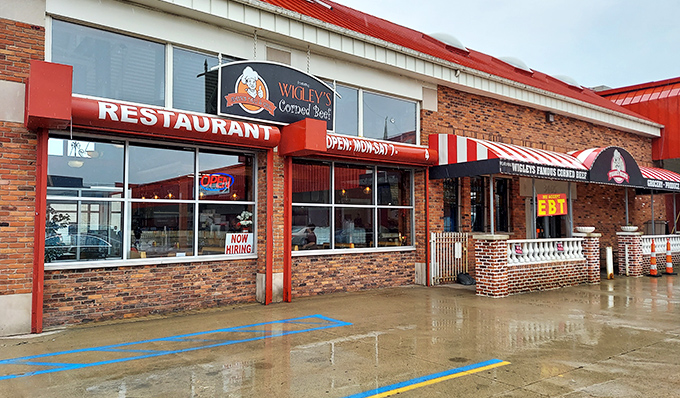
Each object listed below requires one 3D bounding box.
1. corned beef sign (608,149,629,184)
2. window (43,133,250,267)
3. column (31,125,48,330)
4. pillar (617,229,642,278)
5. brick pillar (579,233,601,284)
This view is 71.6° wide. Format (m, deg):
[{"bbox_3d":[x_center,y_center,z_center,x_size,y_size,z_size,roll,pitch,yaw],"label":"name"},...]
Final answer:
[{"bbox_3d":[7.571,-0.869,12.789,1.264,0.928,0.080,2,-4,-37],"label":"corned beef sign"},{"bbox_3d":[-3.018,0.051,8.052,3.464,2.005,0.147,2,-3,-36],"label":"window"},{"bbox_3d":[-3.991,0.421,6.277,0.120,2.710,0.100,2,-4,-37],"label":"column"},{"bbox_3d":[8.520,1.619,13.872,0.440,1.280,0.440,2,-3,-36],"label":"pillar"},{"bbox_3d":[6.153,1.465,11.737,0.510,1.255,0.510,2,-4,-37],"label":"brick pillar"}]

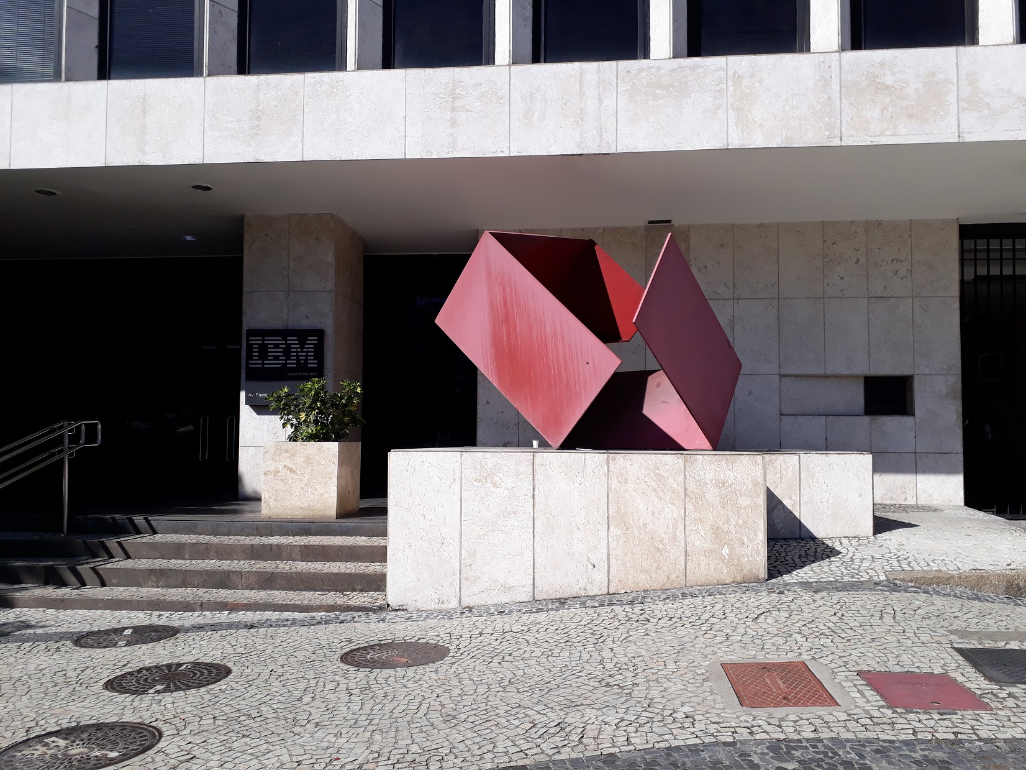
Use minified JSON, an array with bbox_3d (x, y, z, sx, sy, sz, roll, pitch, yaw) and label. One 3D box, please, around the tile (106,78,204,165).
[{"bbox_3d":[-4.072,-2.993,9.126,1.169,0.990,0.040,0,-3,6],"label":"tile"}]

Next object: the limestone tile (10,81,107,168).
[{"bbox_3d":[-4.592,-2.627,8.119,1.020,0.871,0.041,0,-3,5],"label":"limestone tile"}]

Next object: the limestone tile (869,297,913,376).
[{"bbox_3d":[4.637,-0.601,9.825,0.523,0.953,0.030,0,-3,5],"label":"limestone tile"}]

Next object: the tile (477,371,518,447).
[{"bbox_3d":[-0.193,0.352,10.321,0.535,0.961,0.030,0,-2,6],"label":"tile"}]

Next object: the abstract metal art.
[{"bbox_3d":[0.788,-0.444,8.223,3.041,2.166,1.800,0,-3,6],"label":"abstract metal art"}]

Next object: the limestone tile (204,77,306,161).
[{"bbox_3d":[-2.562,-2.627,7.924,1.020,0.871,0.041,0,-3,5],"label":"limestone tile"}]

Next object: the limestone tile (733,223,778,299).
[{"bbox_3d":[3.466,-1.769,11.426,0.618,1.093,0.040,0,-3,6],"label":"limestone tile"}]

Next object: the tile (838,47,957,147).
[{"bbox_3d":[3.401,-2.540,7.071,0.984,0.841,0.030,0,-2,6],"label":"tile"}]

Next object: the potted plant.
[{"bbox_3d":[-2.049,0.635,8.318,0.898,1.408,0.847,0,-3,5],"label":"potted plant"}]

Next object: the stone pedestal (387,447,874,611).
[{"bbox_3d":[1.292,1.278,8.072,4.312,1.283,3.500,0,-3,6],"label":"stone pedestal"}]

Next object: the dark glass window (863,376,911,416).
[{"bbox_3d":[4.731,0.145,10.176,0.535,0.515,0.061,0,-3,5],"label":"dark glass window"}]

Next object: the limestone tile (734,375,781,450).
[{"bbox_3d":[3.051,0.349,10.008,0.540,0.961,0.030,0,-2,6],"label":"limestone tile"}]

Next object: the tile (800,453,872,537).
[{"bbox_3d":[2.868,0.986,7.125,0.636,0.737,0.030,0,-2,6],"label":"tile"}]

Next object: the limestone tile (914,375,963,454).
[{"bbox_3d":[5.167,0.348,9.729,0.547,0.949,0.030,0,-3,5],"label":"limestone tile"}]

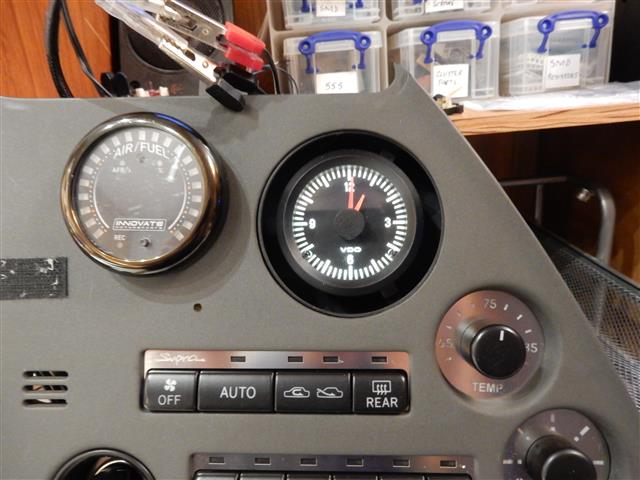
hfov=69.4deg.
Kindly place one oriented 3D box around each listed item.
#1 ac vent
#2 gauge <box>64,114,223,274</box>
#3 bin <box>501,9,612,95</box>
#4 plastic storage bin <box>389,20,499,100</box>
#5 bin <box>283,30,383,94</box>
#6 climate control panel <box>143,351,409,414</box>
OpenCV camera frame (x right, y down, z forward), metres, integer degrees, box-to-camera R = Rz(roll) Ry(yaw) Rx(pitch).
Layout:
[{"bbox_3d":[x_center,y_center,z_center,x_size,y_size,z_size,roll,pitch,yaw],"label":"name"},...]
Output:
[{"bbox_3d":[-0.109,0.059,0.185,0.018,0.014,0.005,1,0,0],"label":"ac vent"},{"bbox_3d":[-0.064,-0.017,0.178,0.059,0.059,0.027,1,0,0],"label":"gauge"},{"bbox_3d":[0.217,-0.188,0.475,0.085,0.066,0.120,-7,20,-3],"label":"bin"},{"bbox_3d":[0.113,-0.176,0.469,0.085,0.066,0.120,-7,20,-3],"label":"plastic storage bin"},{"bbox_3d":[0.009,-0.164,0.463,0.085,0.066,0.120,-7,20,-3],"label":"bin"},{"bbox_3d":[-0.017,0.056,0.185,0.104,0.025,0.013,1,0,0],"label":"climate control panel"}]

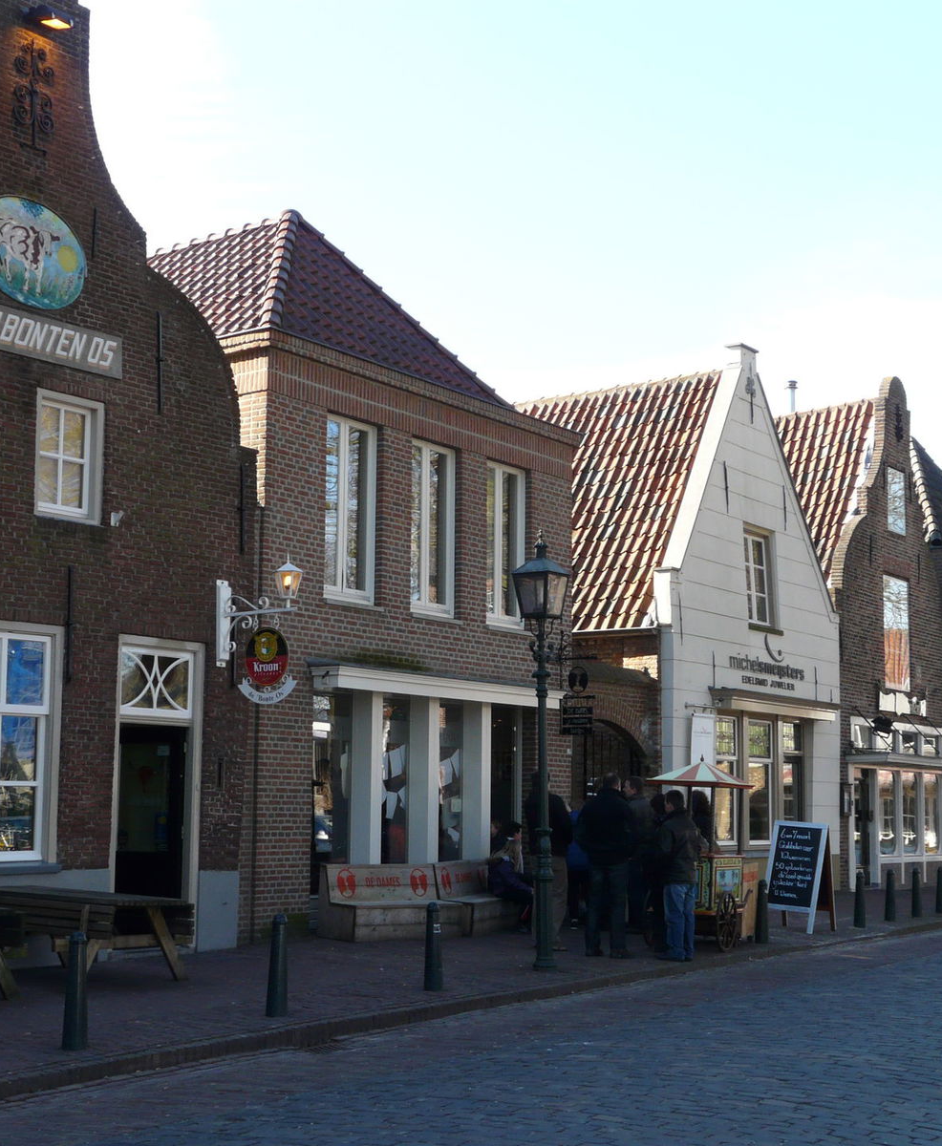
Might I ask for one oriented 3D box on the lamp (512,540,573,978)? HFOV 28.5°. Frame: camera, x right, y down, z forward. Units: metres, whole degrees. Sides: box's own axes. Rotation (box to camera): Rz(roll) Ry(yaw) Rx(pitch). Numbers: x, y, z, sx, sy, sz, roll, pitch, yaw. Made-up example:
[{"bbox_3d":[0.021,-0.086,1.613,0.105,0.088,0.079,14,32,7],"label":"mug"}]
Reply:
[{"bbox_3d":[0.700,1.687,17.882,0.420,4.169,0.420,-4,-9,35],"label":"lamp"}]

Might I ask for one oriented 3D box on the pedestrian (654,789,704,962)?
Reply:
[{"bbox_3d":[2.099,3.050,18.827,0.470,1.710,0.310,6,-9,-35],"label":"pedestrian"}]

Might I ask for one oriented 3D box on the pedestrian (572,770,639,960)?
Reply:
[{"bbox_3d":[1.414,3.009,19.178,0.580,1.850,0.380,-2,-8,20],"label":"pedestrian"}]

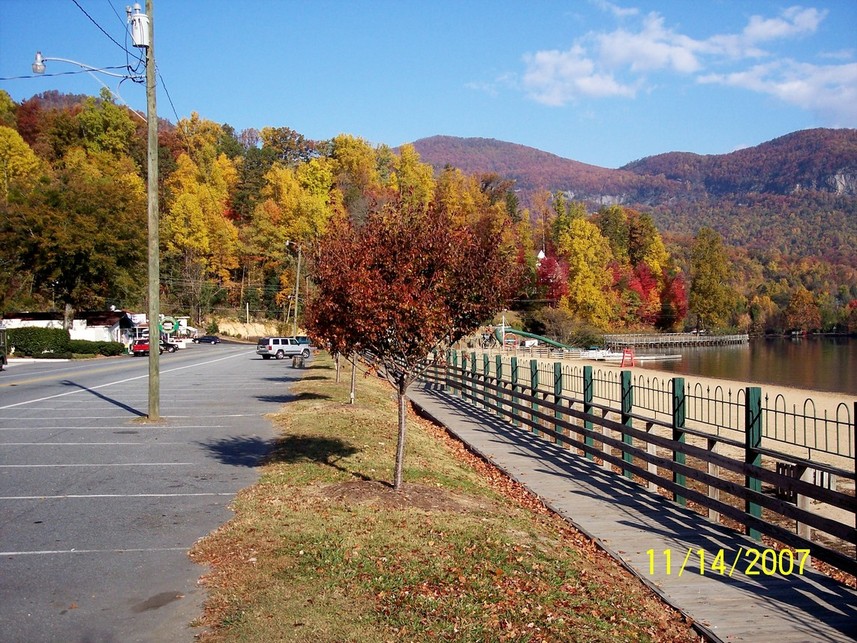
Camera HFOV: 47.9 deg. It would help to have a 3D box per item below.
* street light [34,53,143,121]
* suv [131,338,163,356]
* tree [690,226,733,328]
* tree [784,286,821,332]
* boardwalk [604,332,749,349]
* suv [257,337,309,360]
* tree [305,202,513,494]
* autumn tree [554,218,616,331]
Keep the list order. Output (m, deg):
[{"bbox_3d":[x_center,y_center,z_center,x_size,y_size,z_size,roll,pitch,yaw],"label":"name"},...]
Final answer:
[{"bbox_3d":[-7.450,-5.160,21.250,2.420,1.520,0.330,0,-1,-6],"label":"street light"},{"bbox_3d":[-27.304,2.511,94.000,1.820,1.720,4.600,0,0,-2],"label":"suv"},{"bbox_3d":[70.668,-10.400,242.000,10.800,26.500,10.500,0,0,0],"label":"tree"},{"bbox_3d":[176.214,-5.418,455.000,17.000,21.800,16.500,0,0,0],"label":"tree"},{"bbox_3d":[54.200,4.100,204.000,3.000,2.300,60.000,0,0,43],"label":"boardwalk"},{"bbox_3d":[-11.982,2.231,79.800,1.900,1.830,4.750,0,0,43],"label":"suv"},{"bbox_3d":[-0.196,0.276,11.850,2.560,3.570,2.500,0,0,0],"label":"tree"},{"bbox_3d":[33.439,-9.860,207.000,12.700,24.800,12.000,0,0,0],"label":"autumn tree"}]

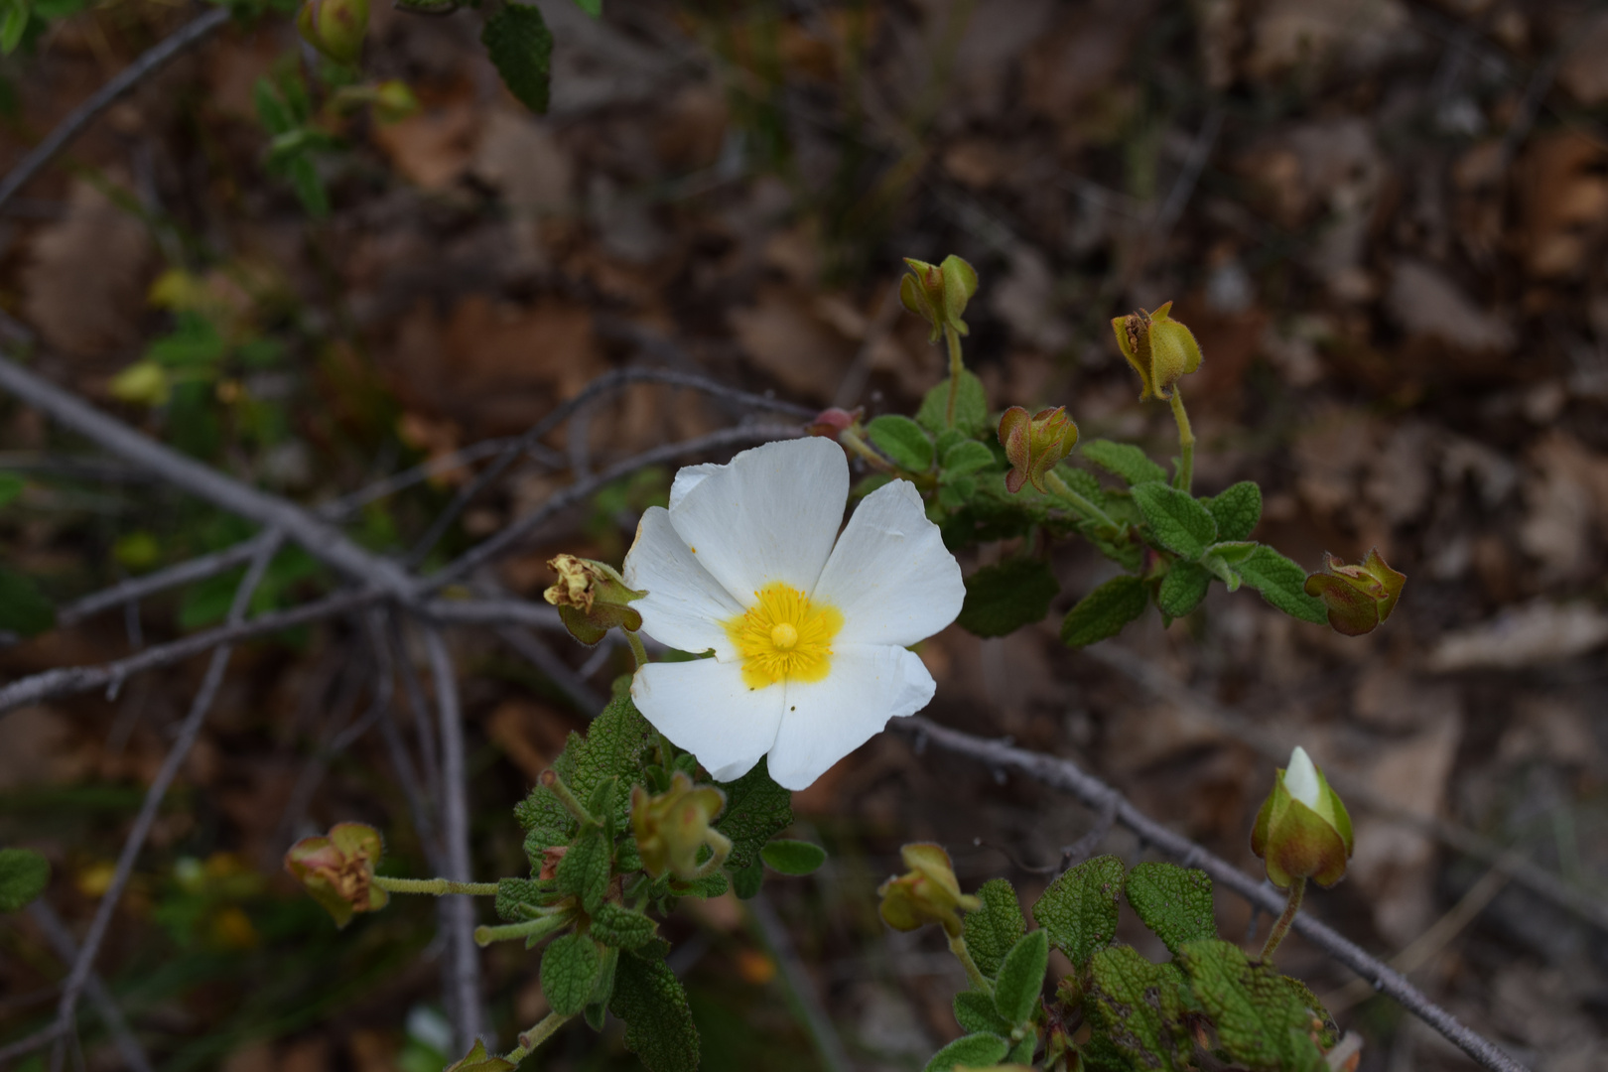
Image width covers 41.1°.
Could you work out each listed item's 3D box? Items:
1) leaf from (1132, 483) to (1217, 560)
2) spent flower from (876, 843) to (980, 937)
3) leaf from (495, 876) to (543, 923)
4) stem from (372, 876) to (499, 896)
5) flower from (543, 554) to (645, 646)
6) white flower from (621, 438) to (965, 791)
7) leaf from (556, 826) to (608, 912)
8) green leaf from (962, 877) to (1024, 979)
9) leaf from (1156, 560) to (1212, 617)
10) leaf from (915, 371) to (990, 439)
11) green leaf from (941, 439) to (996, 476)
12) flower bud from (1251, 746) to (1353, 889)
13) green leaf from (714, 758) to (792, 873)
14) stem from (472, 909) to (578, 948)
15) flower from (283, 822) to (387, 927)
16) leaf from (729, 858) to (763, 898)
[{"bbox_3d":[0.050,-0.002,0.292,0.015,0.003,0.009,42,64,-12],"label":"leaf"},{"bbox_3d":[0.016,0.046,0.278,0.013,0.013,0.012,11,56,43],"label":"spent flower"},{"bbox_3d":[-0.042,0.053,0.313,0.009,0.004,0.007,-8,51,9],"label":"leaf"},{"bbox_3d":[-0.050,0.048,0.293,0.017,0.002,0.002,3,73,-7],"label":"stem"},{"bbox_3d":[-0.030,0.009,0.308,0.012,0.013,0.013,0,69,54],"label":"flower"},{"bbox_3d":[-0.002,0.011,0.310,0.050,0.017,0.051,0,73,-6],"label":"white flower"},{"bbox_3d":[-0.033,0.052,0.335,0.008,0.006,0.014,3,79,6],"label":"leaf"},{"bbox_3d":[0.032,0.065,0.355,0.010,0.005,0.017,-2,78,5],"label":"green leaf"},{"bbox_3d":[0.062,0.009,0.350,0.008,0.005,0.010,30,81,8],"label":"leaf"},{"bbox_3d":[0.022,-0.019,0.310,0.010,0.003,0.012,15,75,5],"label":"leaf"},{"bbox_3d":[0.025,-0.012,0.333,0.009,0.003,0.006,-12,53,-2],"label":"green leaf"},{"bbox_3d":[0.067,0.038,0.289,0.014,0.019,0.013,0,12,0],"label":"flower bud"},{"bbox_3d":[-0.008,0.042,0.325,0.015,0.005,0.020,39,68,11],"label":"green leaf"},{"bbox_3d":[-0.037,0.052,0.285,0.014,0.002,0.002,-8,19,-26],"label":"stem"},{"bbox_3d":[-0.063,0.046,0.289,0.013,0.013,0.011,13,44,14],"label":"flower"},{"bbox_3d":[-0.009,0.052,0.333,0.005,0.003,0.010,6,67,9],"label":"leaf"}]

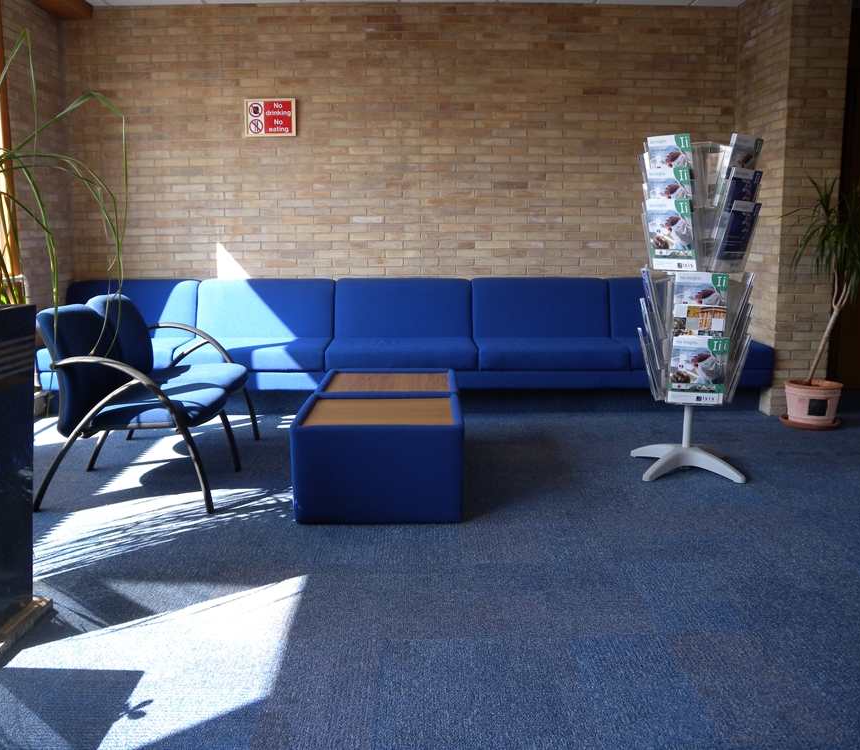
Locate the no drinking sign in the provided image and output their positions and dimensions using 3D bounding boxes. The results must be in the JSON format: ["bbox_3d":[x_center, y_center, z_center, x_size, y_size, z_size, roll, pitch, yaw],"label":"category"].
[{"bbox_3d":[-0.981,-1.581,4.979,0.312,0.231,0.030,0,10,0],"label":"no drinking sign"}]

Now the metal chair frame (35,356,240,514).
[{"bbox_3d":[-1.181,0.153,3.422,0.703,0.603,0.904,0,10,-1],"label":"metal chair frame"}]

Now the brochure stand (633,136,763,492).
[{"bbox_3d":[1.154,-0.302,3.517,0.533,1.457,0.533,3,10,15],"label":"brochure stand"}]

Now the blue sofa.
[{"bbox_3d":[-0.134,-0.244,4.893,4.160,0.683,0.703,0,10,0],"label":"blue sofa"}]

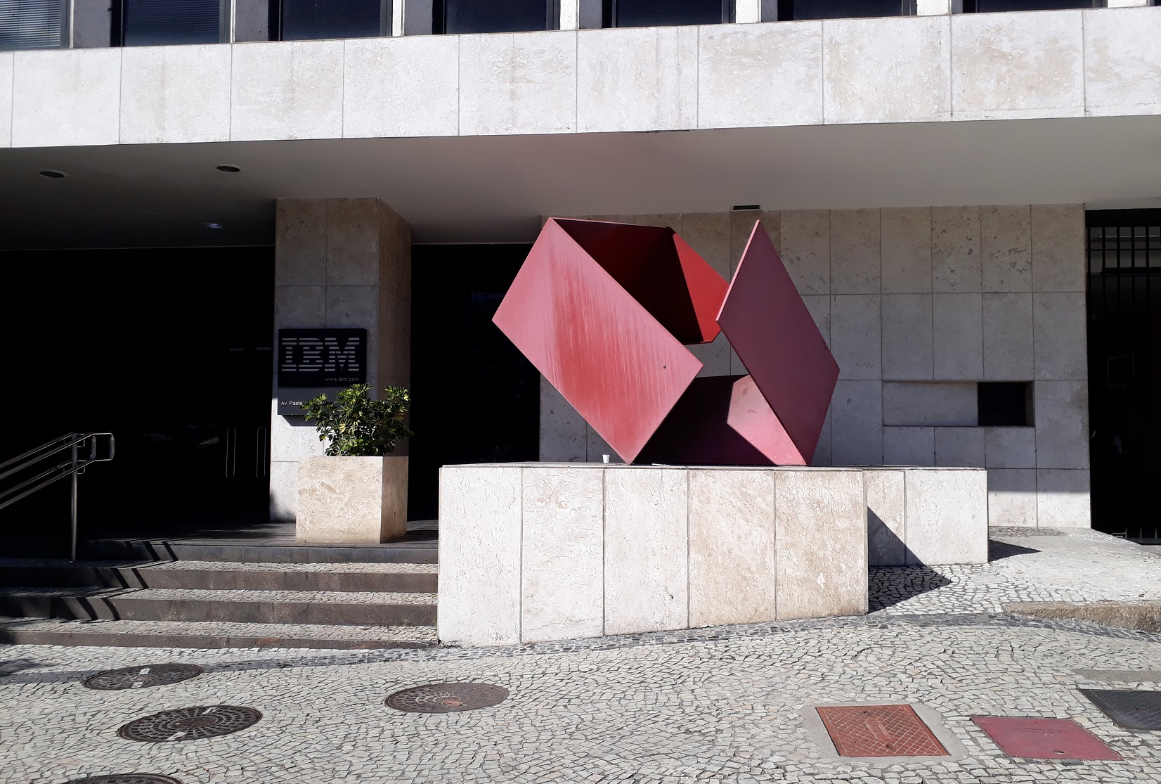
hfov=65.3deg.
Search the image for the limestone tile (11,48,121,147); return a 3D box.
[{"bbox_3d":[-4.592,-2.627,8.119,1.020,0.871,0.041,0,-3,5],"label":"limestone tile"}]

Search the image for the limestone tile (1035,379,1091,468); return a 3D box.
[{"bbox_3d":[5.167,0.348,9.729,0.547,0.949,0.030,0,-3,5],"label":"limestone tile"}]

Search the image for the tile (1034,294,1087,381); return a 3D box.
[{"bbox_3d":[5.883,-0.685,11.123,0.623,1.086,0.040,0,-3,6],"label":"tile"}]

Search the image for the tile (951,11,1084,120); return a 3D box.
[{"bbox_3d":[3.401,-2.540,7.071,0.984,0.841,0.030,0,-2,6],"label":"tile"}]

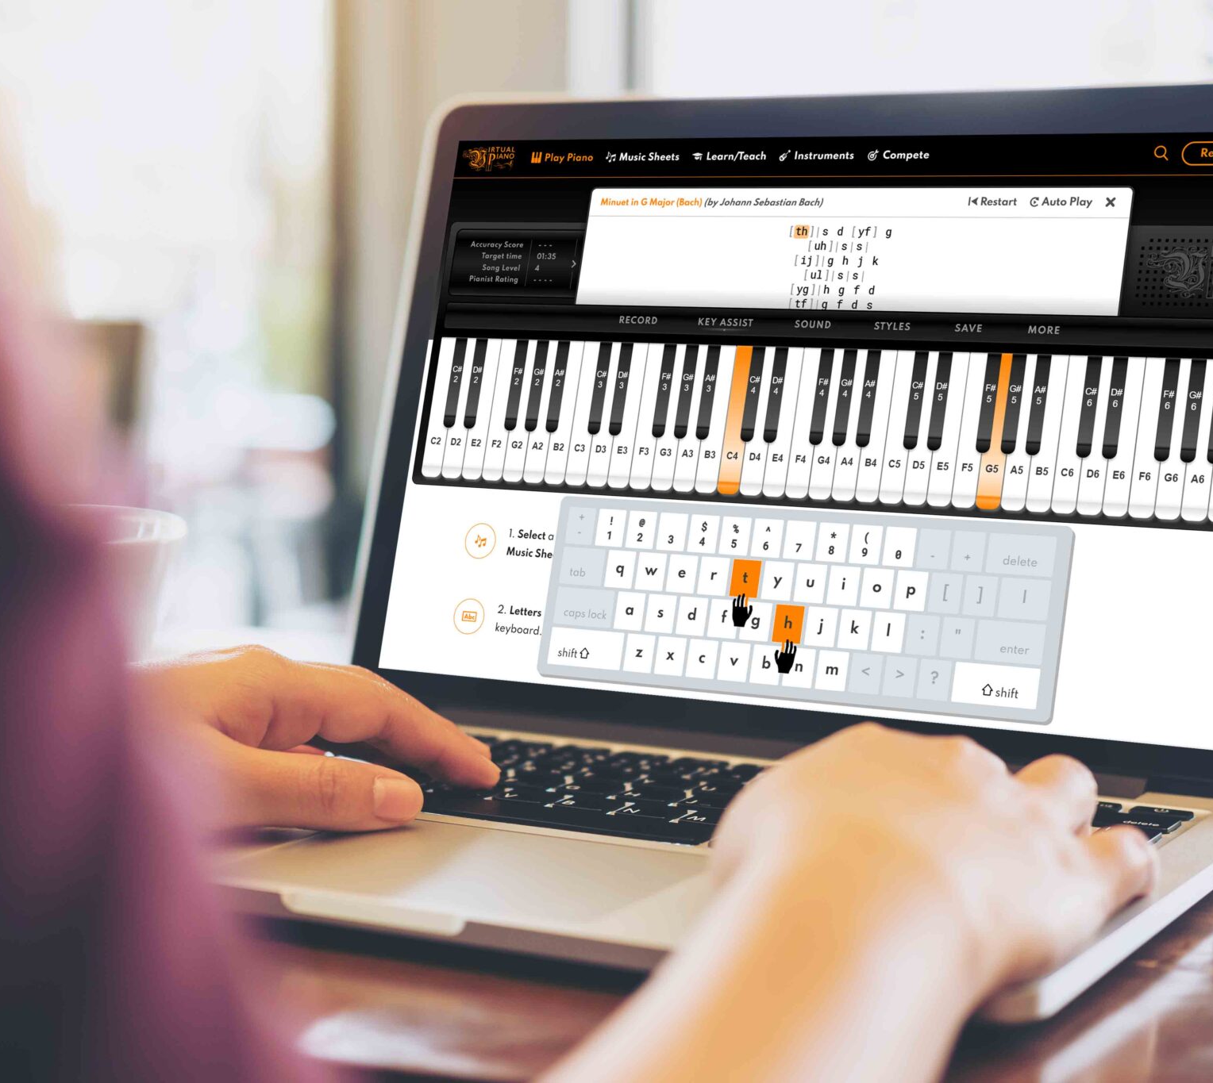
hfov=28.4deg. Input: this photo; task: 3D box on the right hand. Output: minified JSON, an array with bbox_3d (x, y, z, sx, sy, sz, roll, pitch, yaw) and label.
[{"bbox_3d":[0.068,0.062,0.510,0.087,0.053,0.150,3,6,25],"label":"right hand"}]

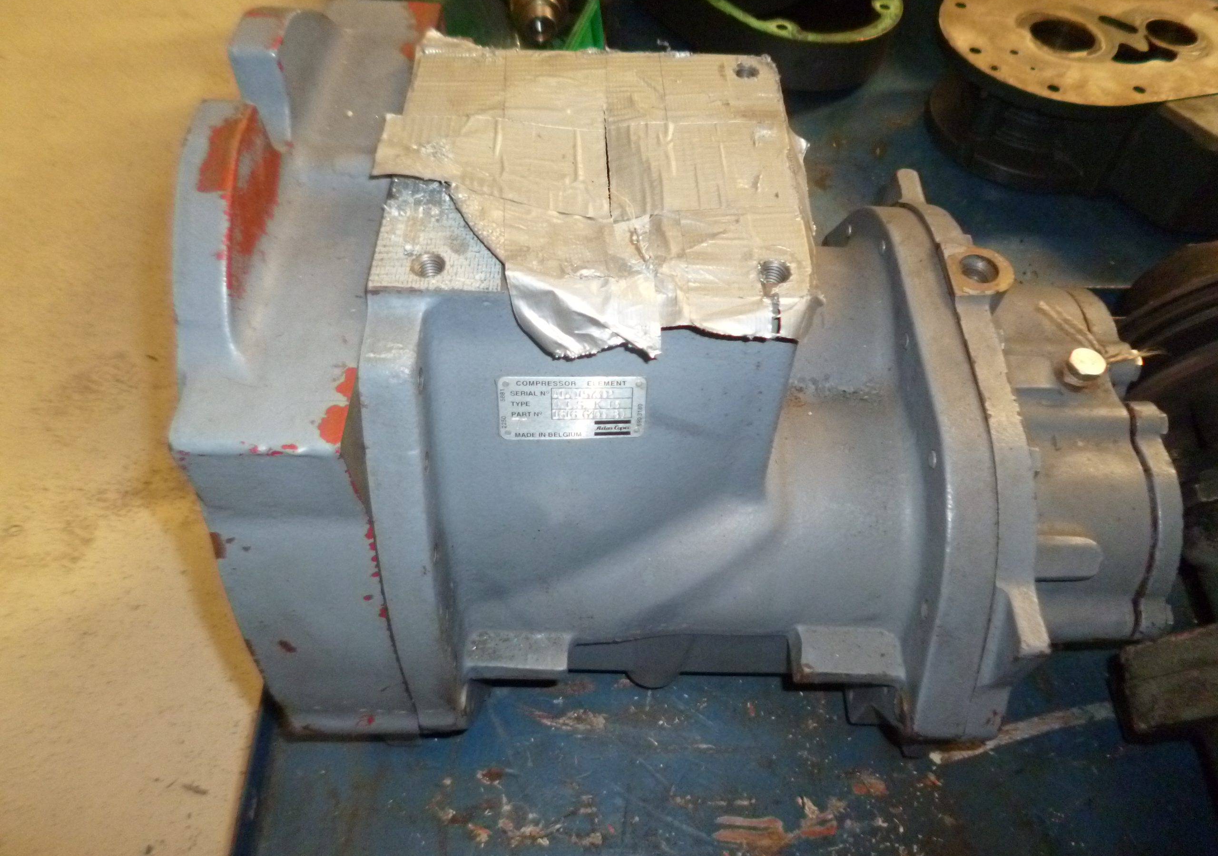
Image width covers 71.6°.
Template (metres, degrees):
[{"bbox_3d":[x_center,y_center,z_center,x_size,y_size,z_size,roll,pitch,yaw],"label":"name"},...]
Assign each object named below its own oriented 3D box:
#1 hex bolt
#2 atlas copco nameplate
[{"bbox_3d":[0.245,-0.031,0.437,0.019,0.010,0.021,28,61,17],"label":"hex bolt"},{"bbox_3d":[-0.015,-0.008,0.349,0.060,0.030,0.001,-1,33,-5],"label":"atlas copco nameplate"}]

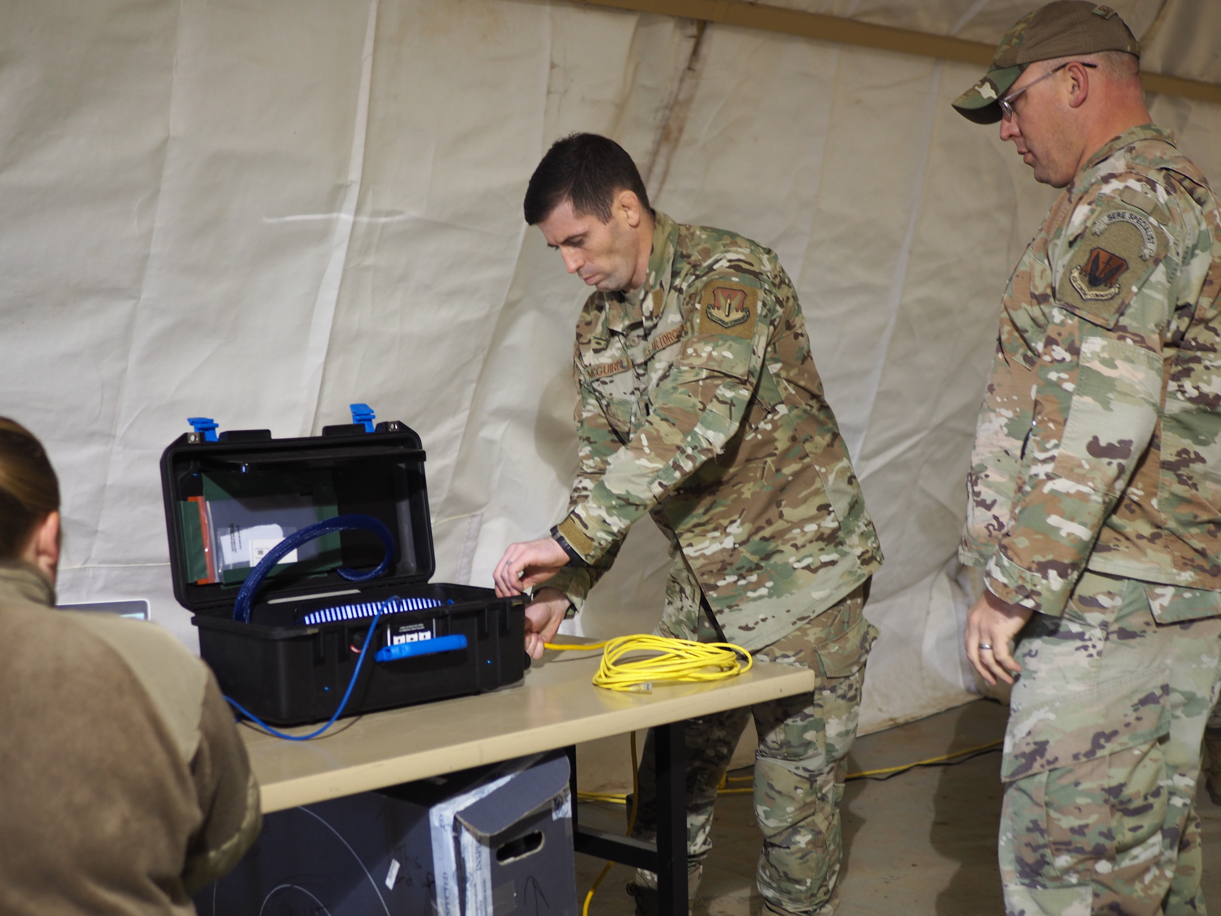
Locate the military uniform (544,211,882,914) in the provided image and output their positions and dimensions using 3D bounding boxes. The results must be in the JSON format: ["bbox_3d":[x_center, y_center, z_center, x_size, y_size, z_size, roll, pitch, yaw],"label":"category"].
[{"bbox_3d":[0.086,0.236,3.436,0.555,1.396,0.703,2,4,45],"label":"military uniform"}]

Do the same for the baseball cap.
[{"bbox_3d":[0.608,-0.574,2.500,0.273,0.132,0.170,-16,0,12],"label":"baseball cap"}]

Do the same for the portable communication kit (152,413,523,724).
[{"bbox_3d":[-0.424,0.163,2.933,0.387,0.459,0.547,2,4,45],"label":"portable communication kit"}]

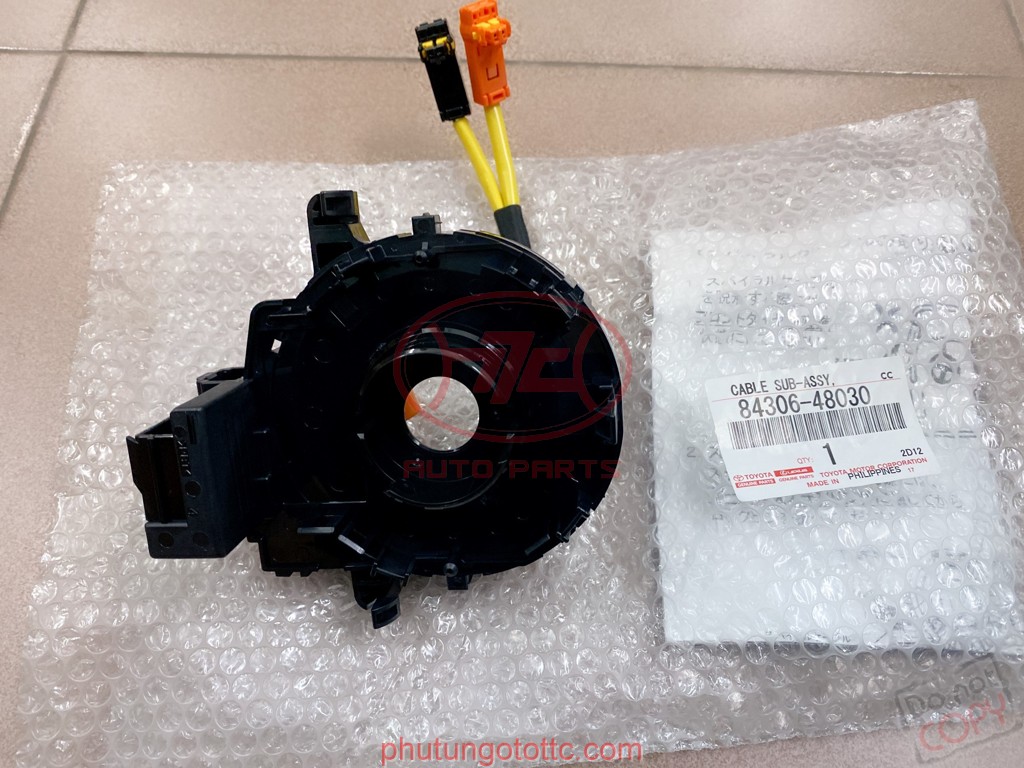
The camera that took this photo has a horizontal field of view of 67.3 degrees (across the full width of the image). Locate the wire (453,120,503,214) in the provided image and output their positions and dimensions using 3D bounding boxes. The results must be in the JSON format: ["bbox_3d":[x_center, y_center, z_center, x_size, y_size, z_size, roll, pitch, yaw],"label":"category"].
[{"bbox_3d":[-0.012,-0.085,0.299,0.007,0.038,0.006,-21,32,4],"label":"wire"}]

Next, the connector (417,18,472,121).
[{"bbox_3d":[-0.024,-0.113,0.280,0.011,0.034,0.011,-18,43,2],"label":"connector"}]

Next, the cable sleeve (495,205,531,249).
[{"bbox_3d":[0.001,-0.062,0.314,0.011,0.018,0.007,-21,24,4],"label":"cable sleeve"}]

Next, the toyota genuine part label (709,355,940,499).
[{"bbox_3d":[0.121,0.016,0.300,0.081,0.002,0.051,-6,64,-4],"label":"toyota genuine part label"}]

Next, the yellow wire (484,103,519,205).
[{"bbox_3d":[-0.004,-0.087,0.296,0.007,0.039,0.007,-10,36,2],"label":"yellow wire"}]

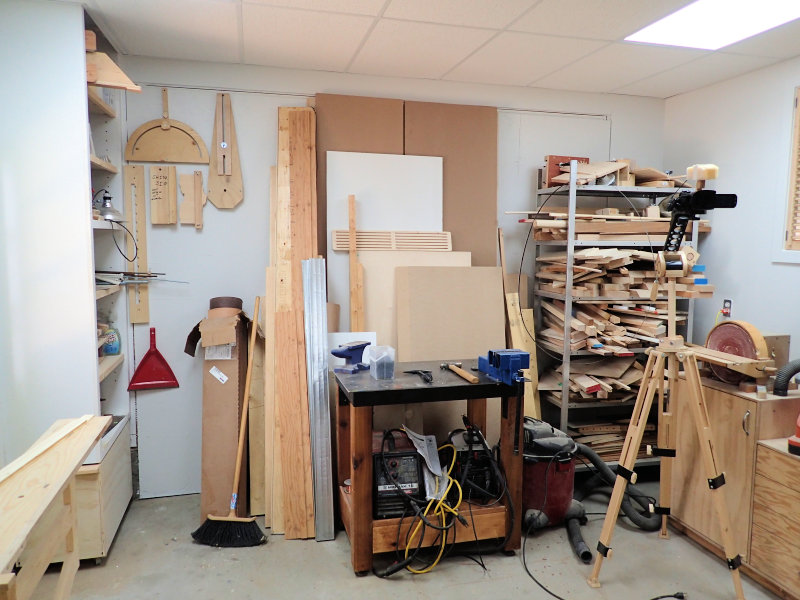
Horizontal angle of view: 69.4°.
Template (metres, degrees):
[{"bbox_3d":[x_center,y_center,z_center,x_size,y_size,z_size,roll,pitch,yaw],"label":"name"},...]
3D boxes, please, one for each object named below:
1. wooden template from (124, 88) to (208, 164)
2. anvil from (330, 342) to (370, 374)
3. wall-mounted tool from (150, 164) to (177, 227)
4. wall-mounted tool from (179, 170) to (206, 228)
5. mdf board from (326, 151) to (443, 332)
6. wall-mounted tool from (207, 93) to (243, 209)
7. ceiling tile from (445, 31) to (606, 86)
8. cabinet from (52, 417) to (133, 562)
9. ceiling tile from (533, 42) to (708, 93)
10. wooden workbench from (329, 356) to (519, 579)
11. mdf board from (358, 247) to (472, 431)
[{"bbox_3d":[-1.327,-0.990,3.277,0.447,0.408,0.032,-1,6,-15],"label":"wooden template"},{"bbox_3d":[-0.248,0.299,2.955,0.095,0.135,0.228,6,8,44],"label":"anvil"},{"bbox_3d":[-1.355,-0.599,3.313,0.123,0.324,0.032,-1,6,-15],"label":"wall-mounted tool"},{"bbox_3d":[-1.207,-0.580,3.370,0.128,0.335,0.030,-1,6,-15],"label":"wall-mounted tool"},{"bbox_3d":[-0.085,0.130,3.658,0.738,2.070,0.020,-1,3,-15],"label":"mdf board"},{"bbox_3d":[-1.024,-0.868,3.365,0.202,0.654,0.042,-1,6,-15],"label":"wall-mounted tool"},{"bbox_3d":[0.675,-1.358,3.299,0.598,0.020,0.926,-1,6,-15],"label":"ceiling tile"},{"bbox_3d":[-1.682,0.989,3.037,0.380,0.520,0.710,-1,6,-15],"label":"cabinet"},{"bbox_3d":[1.265,-1.371,3.453,0.598,0.020,0.926,-1,6,-15],"label":"ceiling tile"},{"bbox_3d":[0.118,0.821,3.001,0.852,0.888,0.566,-1,6,-15],"label":"wooden workbench"},{"bbox_3d":[0.093,0.441,3.640,0.770,1.490,0.018,-1,0,-15],"label":"mdf board"}]

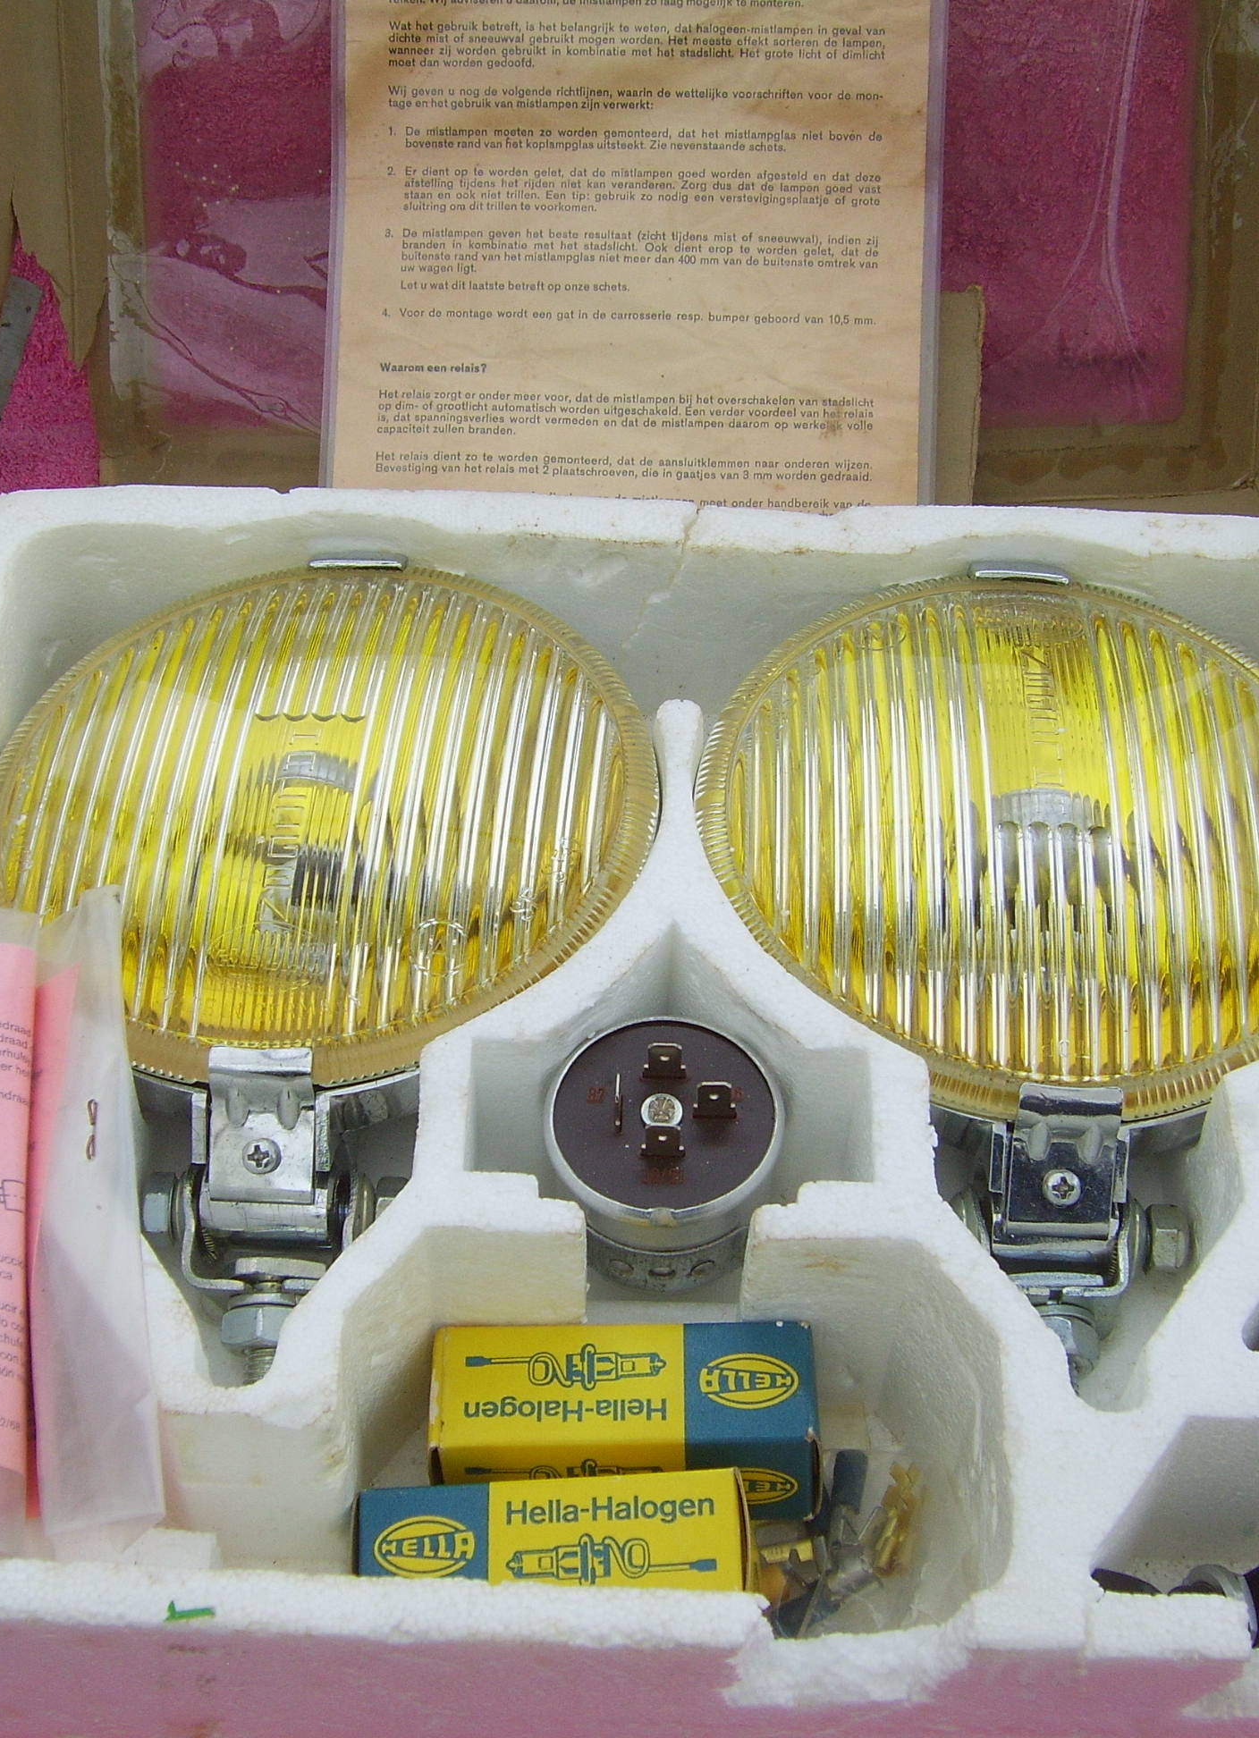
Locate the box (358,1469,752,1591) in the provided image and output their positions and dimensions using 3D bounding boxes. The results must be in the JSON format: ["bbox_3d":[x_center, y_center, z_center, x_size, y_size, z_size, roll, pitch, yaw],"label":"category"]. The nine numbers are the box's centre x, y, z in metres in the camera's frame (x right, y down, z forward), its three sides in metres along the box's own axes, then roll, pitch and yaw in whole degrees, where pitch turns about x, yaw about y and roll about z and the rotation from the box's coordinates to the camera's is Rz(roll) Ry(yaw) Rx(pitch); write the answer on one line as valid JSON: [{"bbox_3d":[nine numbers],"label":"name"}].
[{"bbox_3d":[-0.013,0.131,0.470,0.071,0.026,0.026,-2,48,1],"label":"box"}]

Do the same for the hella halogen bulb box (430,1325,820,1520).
[{"bbox_3d":[-0.001,0.105,0.482,0.071,0.026,0.026,-1,43,0],"label":"hella halogen bulb box"}]

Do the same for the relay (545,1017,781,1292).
[{"bbox_3d":[0.007,0.055,0.508,0.047,0.038,0.047,2,52,1],"label":"relay"}]

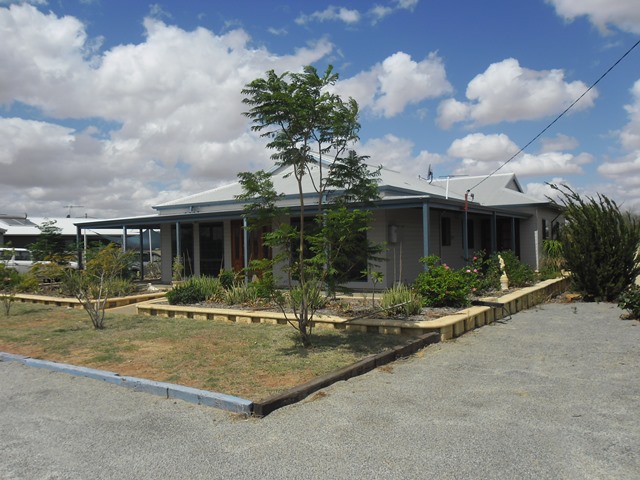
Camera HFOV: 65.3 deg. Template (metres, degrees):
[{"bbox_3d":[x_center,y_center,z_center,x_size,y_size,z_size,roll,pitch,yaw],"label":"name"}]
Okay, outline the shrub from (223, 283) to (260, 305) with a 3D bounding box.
[{"bbox_3d":[-2.021,1.353,12.850,0.970,0.520,0.850,-1,-1,-9],"label":"shrub"}]

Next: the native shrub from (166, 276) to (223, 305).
[{"bbox_3d":[-3.344,1.311,13.300,1.450,0.680,1.200,-1,-1,-14],"label":"native shrub"}]

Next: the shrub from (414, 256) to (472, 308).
[{"bbox_3d":[2.807,0.924,11.350,1.280,1.100,1.150,-1,-1,14],"label":"shrub"}]

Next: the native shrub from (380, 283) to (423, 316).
[{"bbox_3d":[1.681,1.188,10.300,0.860,0.620,0.800,-1,-1,9],"label":"native shrub"}]

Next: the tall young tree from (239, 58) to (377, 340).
[{"bbox_3d":[-0.145,-0.526,7.600,2.130,4.260,2.000,-1,-1,-1],"label":"tall young tree"}]

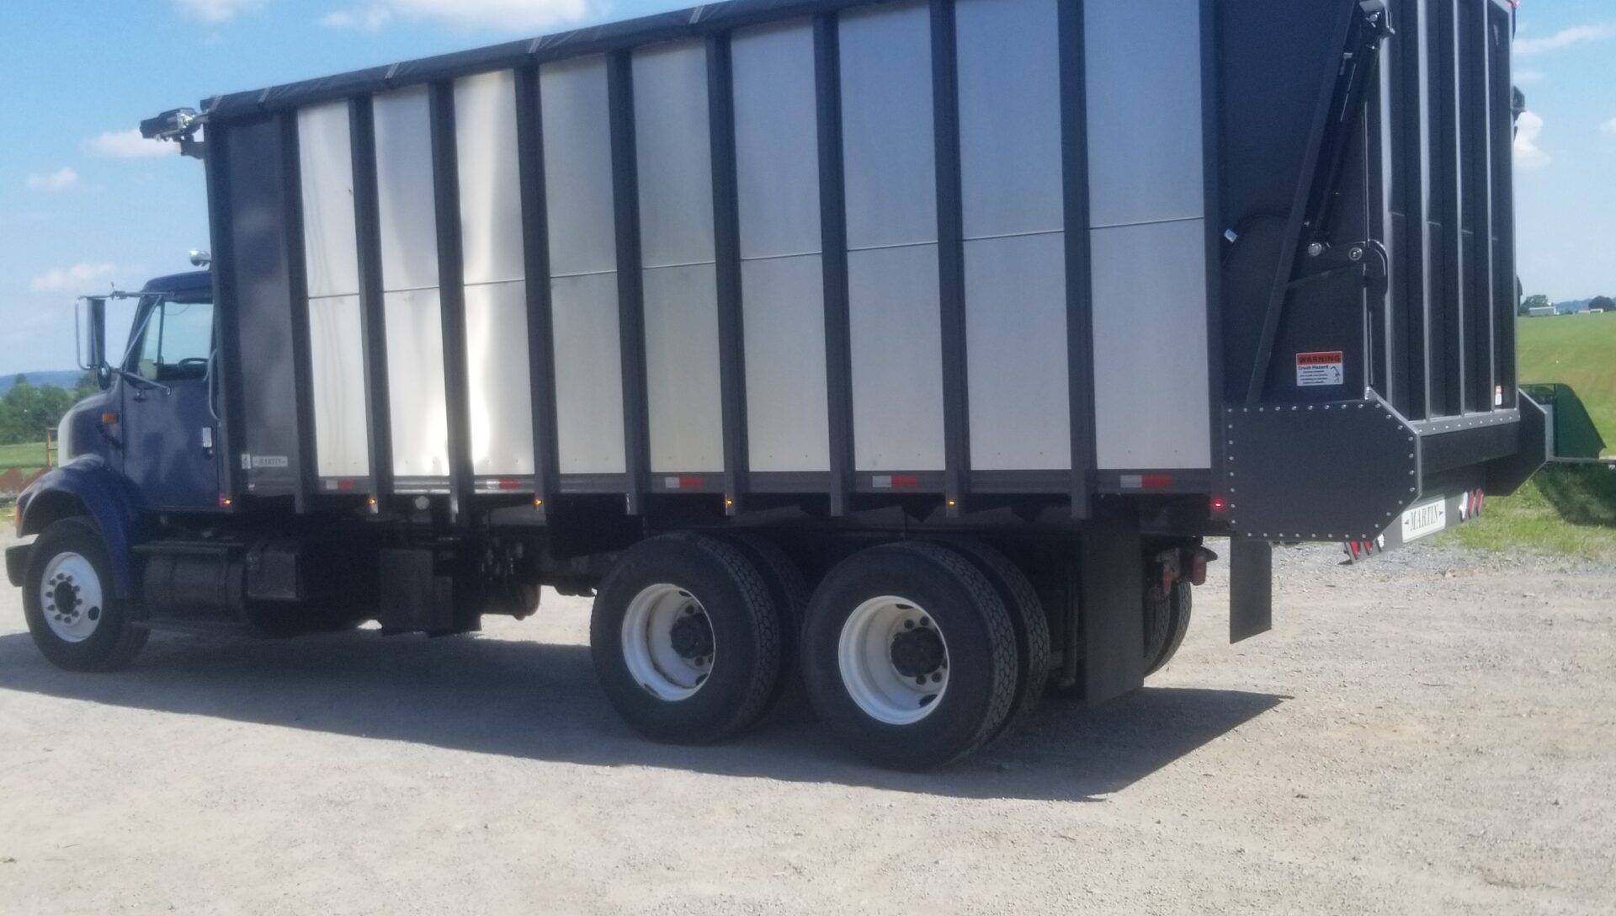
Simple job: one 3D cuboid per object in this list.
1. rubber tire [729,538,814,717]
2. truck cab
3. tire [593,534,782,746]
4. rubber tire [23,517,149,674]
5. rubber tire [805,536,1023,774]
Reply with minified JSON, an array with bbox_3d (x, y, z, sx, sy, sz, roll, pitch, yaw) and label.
[{"bbox_3d":[-0.455,0.888,8.488,1.040,1.040,0.280,0,4,34],"label":"rubber tire"},{"bbox_3d":[-4.072,-0.496,11.661,2.290,1.650,2.200,0,4,34],"label":"truck cab"},{"bbox_3d":[-0.634,0.912,8.217,1.040,1.040,0.280,0,4,34],"label":"tire"},{"bbox_3d":[-4.947,0.933,11.103,1.040,1.040,0.280,-1,4,27],"label":"rubber tire"},{"bbox_3d":[0.460,0.906,7.492,1.040,1.040,0.280,0,4,34],"label":"rubber tire"}]

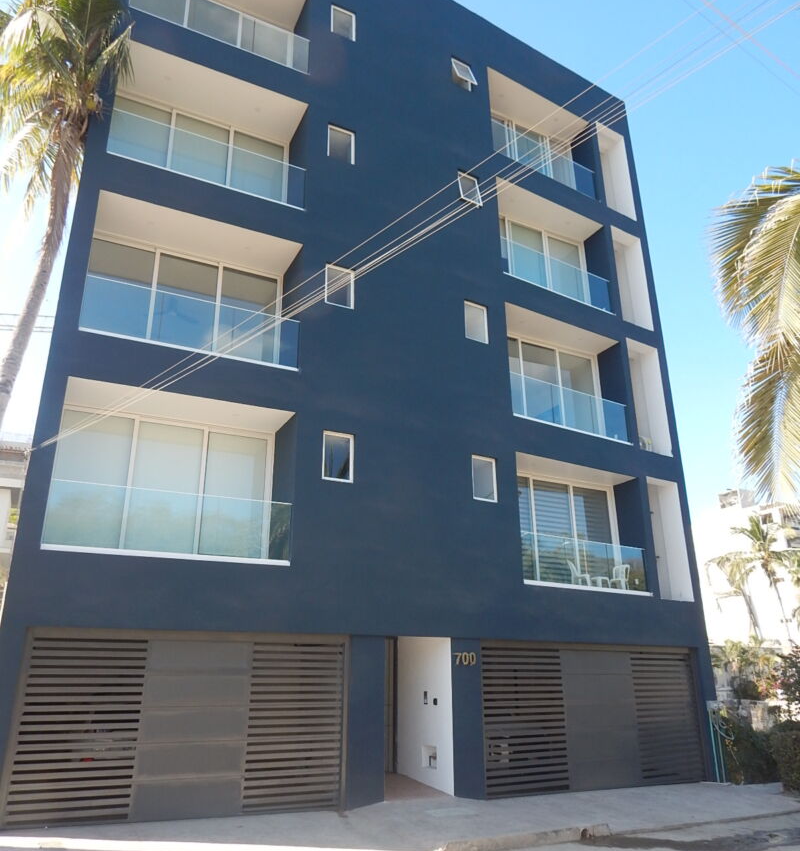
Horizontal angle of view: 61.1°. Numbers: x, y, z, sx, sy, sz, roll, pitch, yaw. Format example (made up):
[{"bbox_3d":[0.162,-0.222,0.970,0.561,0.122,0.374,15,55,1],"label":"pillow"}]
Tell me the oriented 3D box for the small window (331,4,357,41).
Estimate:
[{"bbox_3d":[-1.162,-8.081,13.727,0.530,0.780,0.100,9,-22,-25],"label":"small window"}]

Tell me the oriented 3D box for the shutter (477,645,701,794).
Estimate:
[{"bbox_3d":[3.519,5.020,11.835,5.220,2.300,0.120,12,-23,-30],"label":"shutter"}]

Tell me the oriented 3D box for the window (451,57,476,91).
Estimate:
[{"bbox_3d":[1.397,-7.696,14.801,0.510,0.740,0.260,12,-23,-30],"label":"window"}]

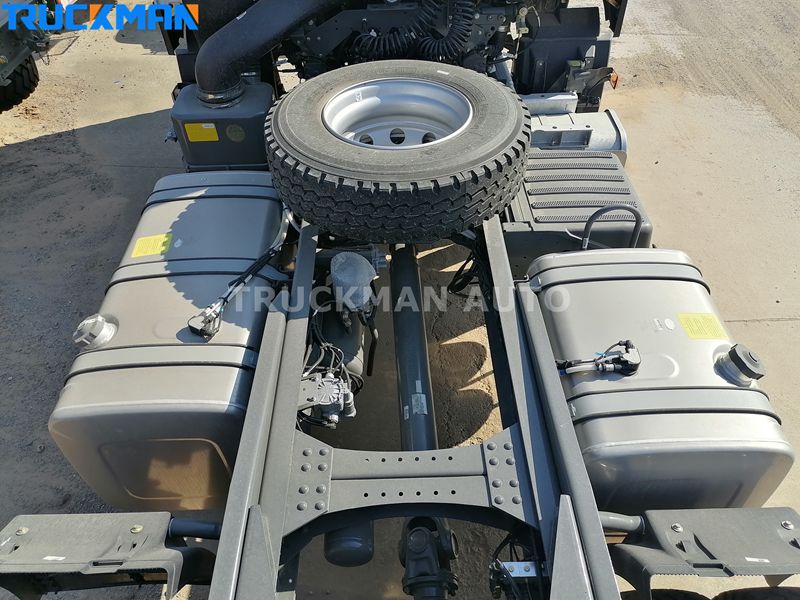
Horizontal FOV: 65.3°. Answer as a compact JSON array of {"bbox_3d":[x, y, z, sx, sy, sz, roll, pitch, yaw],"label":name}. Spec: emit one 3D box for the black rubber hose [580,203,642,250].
[{"bbox_3d":[0.922,-0.296,2.667,0.240,0.290,0.045,-1,44,0],"label":"black rubber hose"}]

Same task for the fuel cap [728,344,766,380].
[{"bbox_3d":[1.139,0.205,2.044,0.116,0.042,0.116,21,40,-21],"label":"fuel cap"}]

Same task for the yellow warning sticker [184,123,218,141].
[{"bbox_3d":[-0.960,-0.811,3.034,0.145,0.094,0.005,-1,44,0],"label":"yellow warning sticker"}]

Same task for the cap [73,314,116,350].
[{"bbox_3d":[-1.062,0.115,2.174,0.113,0.065,0.113,-25,40,23],"label":"cap"}]

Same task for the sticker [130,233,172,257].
[{"bbox_3d":[-1.022,-0.222,2.586,0.158,0.006,0.123,-8,44,6],"label":"sticker"}]

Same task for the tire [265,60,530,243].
[{"bbox_3d":[-0.006,-0.660,2.588,1.080,0.295,1.080,-1,44,0],"label":"tire"}]

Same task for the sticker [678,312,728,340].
[{"bbox_3d":[1.088,0.096,2.245,0.168,0.006,0.125,9,43,-10],"label":"sticker"}]

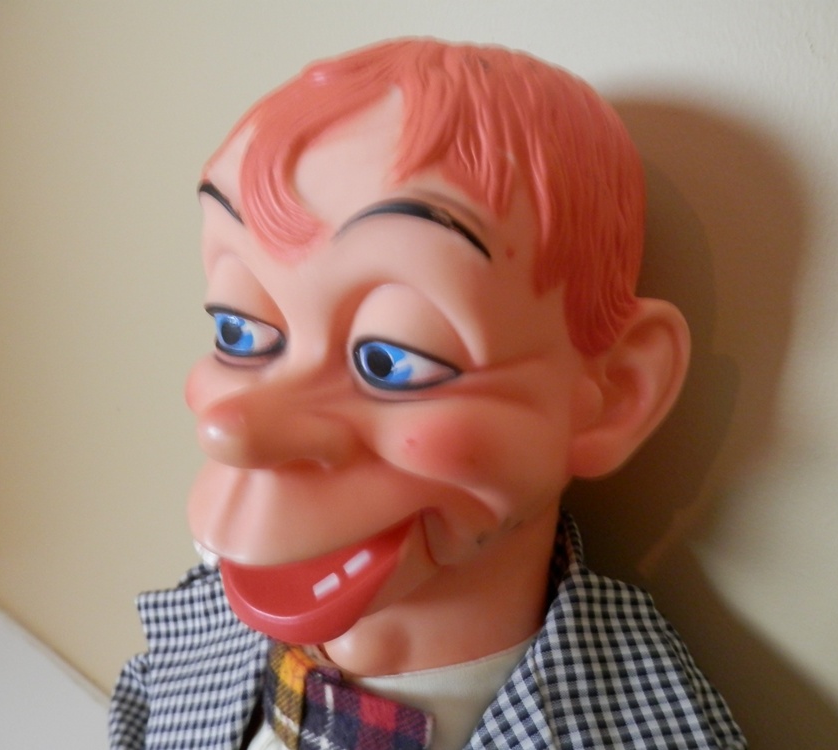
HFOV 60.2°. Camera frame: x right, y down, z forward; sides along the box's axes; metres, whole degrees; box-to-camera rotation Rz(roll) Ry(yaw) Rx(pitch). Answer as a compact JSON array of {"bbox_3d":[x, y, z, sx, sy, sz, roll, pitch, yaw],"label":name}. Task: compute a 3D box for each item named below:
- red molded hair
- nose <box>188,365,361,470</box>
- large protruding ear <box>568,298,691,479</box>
[{"bbox_3d":[0.018,-0.048,0.250,0.116,0.106,0.147,17,19,32],"label":"red molded hair"},{"bbox_3d":[-0.037,0.010,0.191,0.034,0.029,0.038,17,19,32],"label":"nose"},{"bbox_3d":[0.068,0.008,0.233,0.036,0.055,0.023,1,17,-16],"label":"large protruding ear"}]

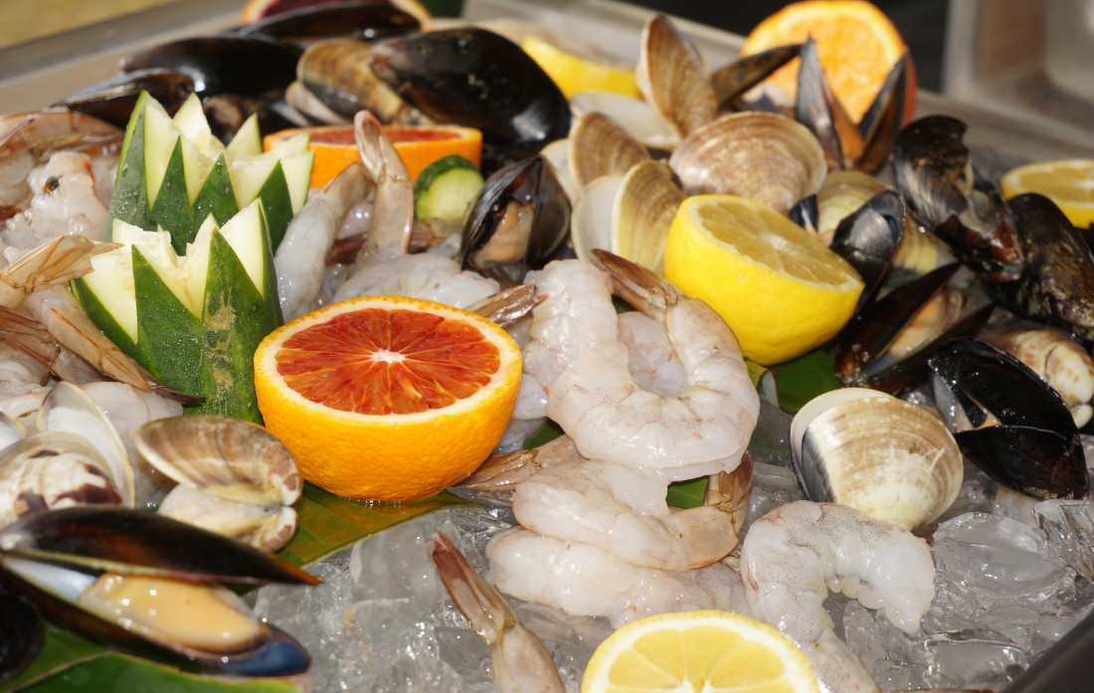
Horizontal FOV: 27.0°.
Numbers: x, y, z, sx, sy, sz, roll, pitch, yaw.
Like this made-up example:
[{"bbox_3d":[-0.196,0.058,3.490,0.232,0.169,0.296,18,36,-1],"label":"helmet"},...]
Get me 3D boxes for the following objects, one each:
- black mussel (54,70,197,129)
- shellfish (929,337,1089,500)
[{"bbox_3d":[-0.146,-0.085,0.795,0.056,0.024,0.032,-5,26,-10],"label":"black mussel"},{"bbox_3d":[0.124,0.019,0.610,0.056,0.029,0.031,45,6,17],"label":"shellfish"}]

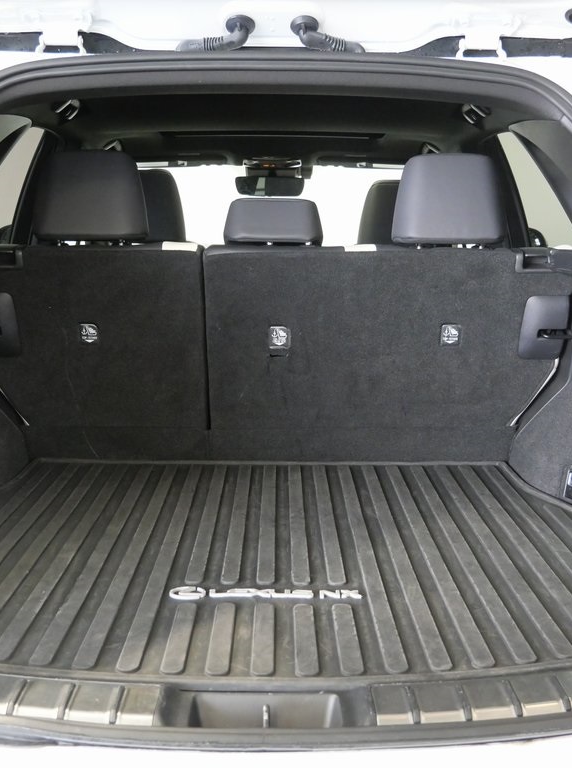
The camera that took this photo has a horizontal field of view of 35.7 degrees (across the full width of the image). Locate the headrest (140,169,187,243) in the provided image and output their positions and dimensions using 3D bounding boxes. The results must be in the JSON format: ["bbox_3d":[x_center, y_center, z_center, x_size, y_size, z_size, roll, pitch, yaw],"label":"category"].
[{"bbox_3d":[-0.422,-0.511,2.548,0.270,0.230,0.135,0,10,0],"label":"headrest"}]

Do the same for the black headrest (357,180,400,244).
[{"bbox_3d":[0.348,-0.488,2.617,0.270,0.230,0.135,0,10,0],"label":"black headrest"}]

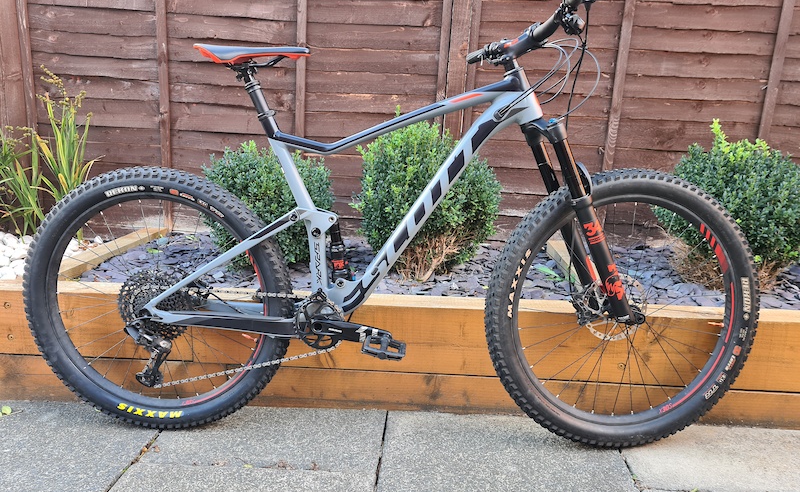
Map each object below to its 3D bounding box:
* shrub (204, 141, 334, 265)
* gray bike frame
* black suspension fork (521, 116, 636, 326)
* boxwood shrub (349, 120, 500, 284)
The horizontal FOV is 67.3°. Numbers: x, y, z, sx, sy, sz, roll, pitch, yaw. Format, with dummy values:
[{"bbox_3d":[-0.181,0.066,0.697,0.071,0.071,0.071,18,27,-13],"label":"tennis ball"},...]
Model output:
[{"bbox_3d":[-0.443,-0.136,2.030,0.445,0.440,0.420,2,13,2],"label":"shrub"},{"bbox_3d":[-0.154,-0.107,1.521,0.990,0.660,0.165,1,13,3],"label":"gray bike frame"},{"bbox_3d":[0.439,-0.054,1.489,0.115,0.560,0.185,-24,10,-3],"label":"black suspension fork"},{"bbox_3d":[0.078,-0.152,1.985,0.485,0.535,0.460,2,13,2],"label":"boxwood shrub"}]

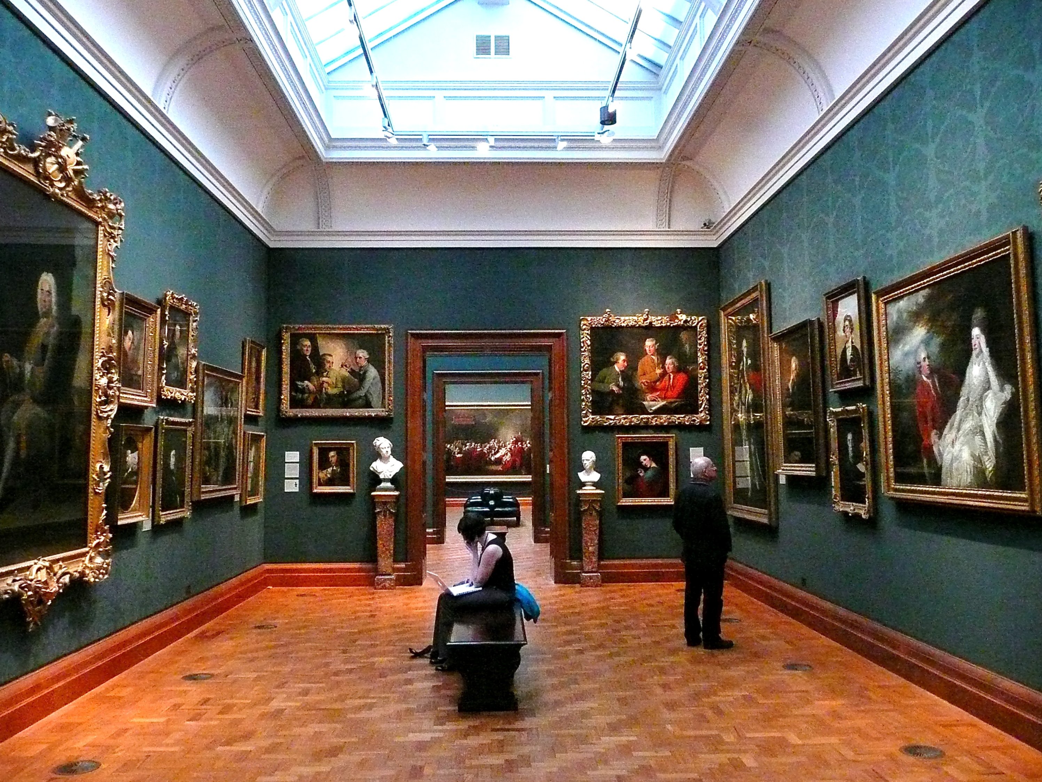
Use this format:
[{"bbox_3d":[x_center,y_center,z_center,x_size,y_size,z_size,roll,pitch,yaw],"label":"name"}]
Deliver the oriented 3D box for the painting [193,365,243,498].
[{"bbox_3d":[-3.245,0.447,9.089,0.085,1.360,1.361,0,-4,-2],"label":"painting"}]

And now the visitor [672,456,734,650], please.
[{"bbox_3d":[1.586,1.384,7.351,0.330,1.650,0.490,4,-6,-42],"label":"visitor"}]

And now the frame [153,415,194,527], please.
[{"bbox_3d":[-3.204,0.725,7.799,0.070,0.933,0.757,0,-4,-2],"label":"frame"}]

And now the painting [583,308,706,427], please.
[{"bbox_3d":[1.631,-0.309,11.191,1.702,1.529,0.120,0,-4,-2],"label":"painting"}]

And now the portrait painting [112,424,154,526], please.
[{"bbox_3d":[-3.166,0.669,6.845,0.080,0.780,0.625,0,-4,-2],"label":"portrait painting"}]

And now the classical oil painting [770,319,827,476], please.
[{"bbox_3d":[2.725,0.100,8.363,0.110,1.450,1.130,0,-4,-2],"label":"classical oil painting"}]

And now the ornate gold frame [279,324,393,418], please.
[{"bbox_3d":[-2.421,-0.254,11.146,1.479,1.226,0.090,0,-4,-2],"label":"ornate gold frame"}]

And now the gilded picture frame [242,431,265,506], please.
[{"bbox_3d":[-3.295,0.945,10.381,0.070,0.847,0.745,0,-4,-2],"label":"gilded picture frame"}]

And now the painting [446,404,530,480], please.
[{"bbox_3d":[-1.094,1.750,28.490,3.350,2.618,0.120,0,-4,-2],"label":"painting"}]

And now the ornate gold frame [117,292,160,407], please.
[{"bbox_3d":[-3.161,-0.323,6.945,0.075,0.860,0.710,0,-4,-2],"label":"ornate gold frame"}]

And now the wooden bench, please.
[{"bbox_3d":[-0.245,1.934,6.324,0.525,0.460,1.700,0,-4,-2],"label":"wooden bench"}]

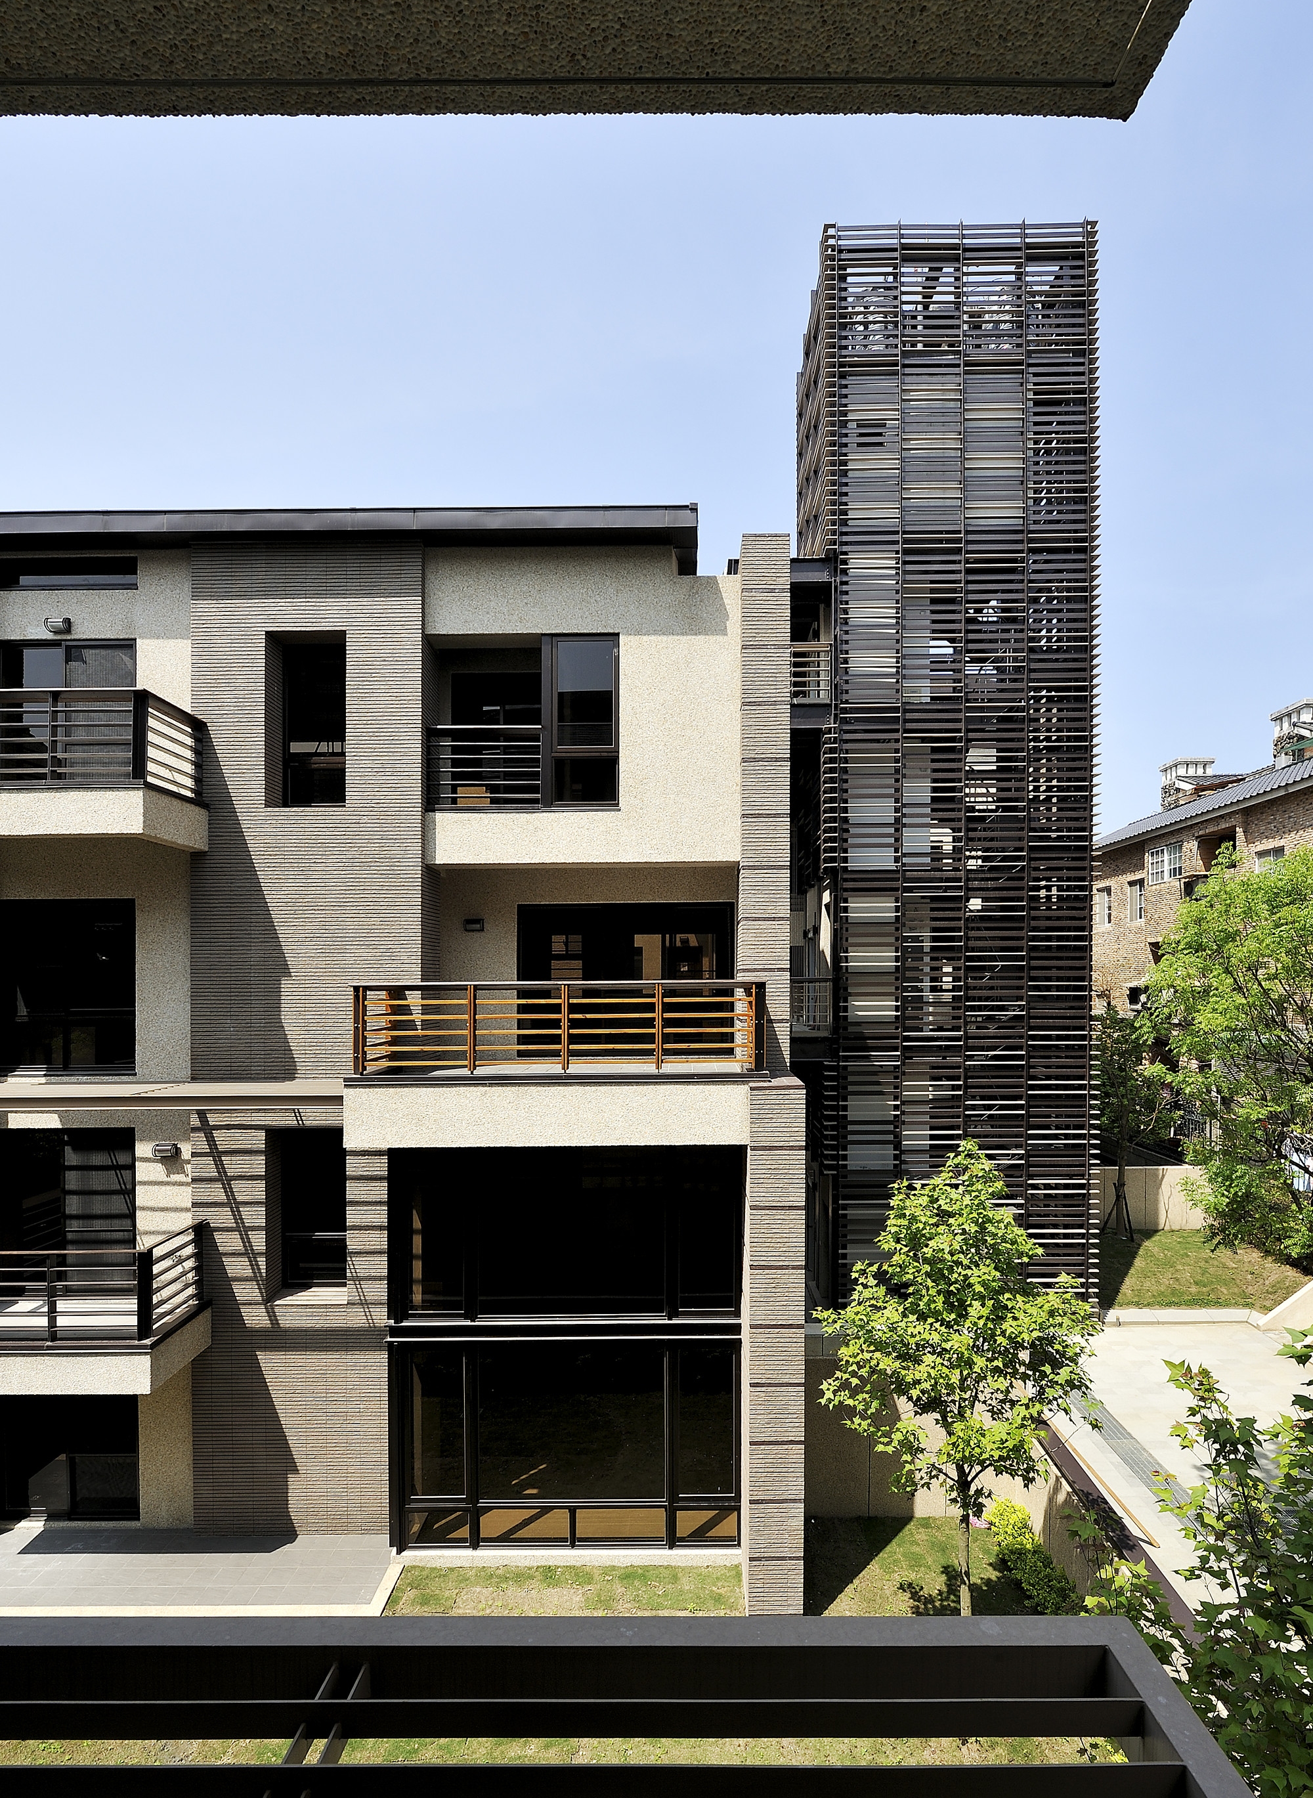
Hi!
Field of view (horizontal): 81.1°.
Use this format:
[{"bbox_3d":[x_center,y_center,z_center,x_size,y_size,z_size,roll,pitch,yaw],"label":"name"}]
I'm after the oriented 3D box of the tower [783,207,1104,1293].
[{"bbox_3d":[5.580,-2.350,15.900,5.000,20.000,4.000,0,0,0],"label":"tower"}]

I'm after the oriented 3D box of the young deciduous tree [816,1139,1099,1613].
[{"bbox_3d":[2.980,5.300,7.600,2.750,5.800,2.700,0,0,0],"label":"young deciduous tree"}]

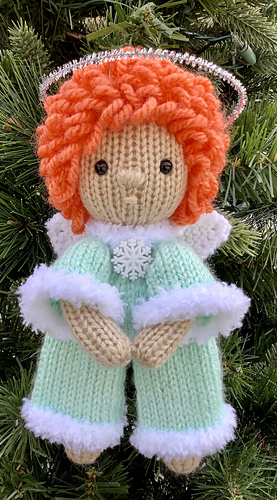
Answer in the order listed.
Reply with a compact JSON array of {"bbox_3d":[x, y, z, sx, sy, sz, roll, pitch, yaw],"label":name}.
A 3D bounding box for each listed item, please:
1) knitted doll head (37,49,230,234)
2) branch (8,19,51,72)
[{"bbox_3d":[-0.003,-0.061,0.250,0.104,0.098,0.085,0,6,3],"label":"knitted doll head"},{"bbox_3d":[-0.077,-0.144,0.315,0.031,0.038,0.040,1,6,9],"label":"branch"}]

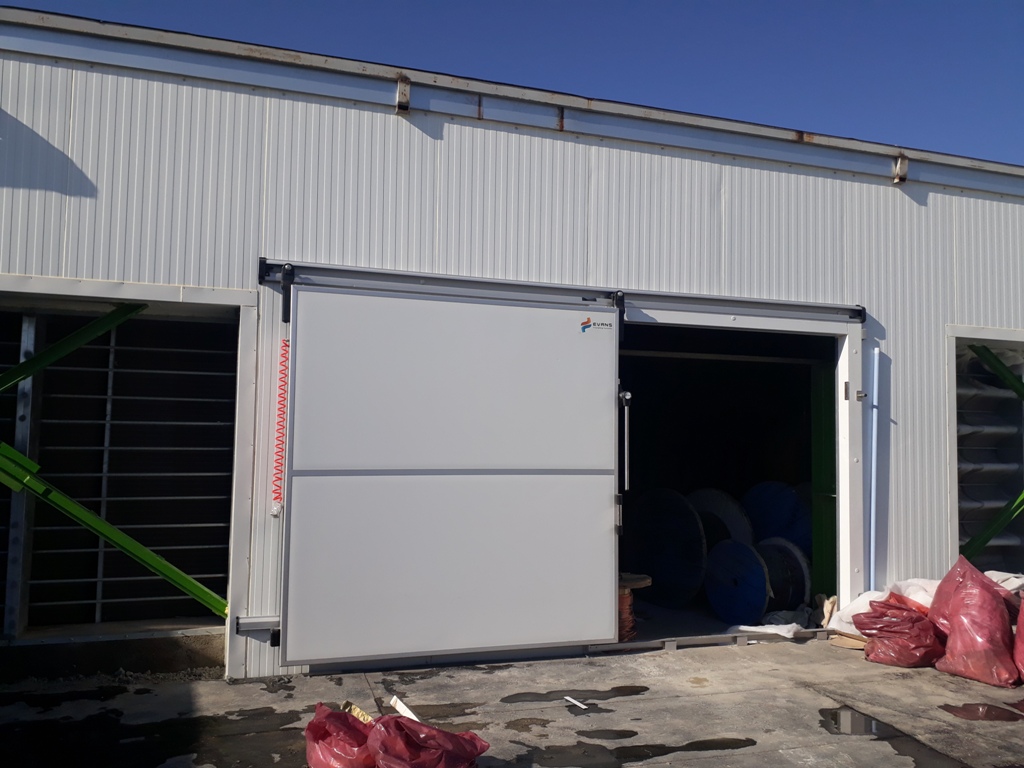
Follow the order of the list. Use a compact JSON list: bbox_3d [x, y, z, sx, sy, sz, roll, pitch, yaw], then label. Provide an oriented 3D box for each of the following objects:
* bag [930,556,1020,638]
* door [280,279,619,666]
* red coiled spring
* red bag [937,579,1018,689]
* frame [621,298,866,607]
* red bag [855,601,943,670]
[{"bbox_3d":[3.421,1.615,5.822,0.440,0.740,0.500,2,-4,-18],"label":"bag"},{"bbox_3d":[-0.340,0.595,5.369,2.269,2.356,0.110,2,-4,-18],"label":"door"},{"bbox_3d":[-1.469,0.239,5.048,0.060,1.060,0.055,2,-4,-18],"label":"red coiled spring"},{"bbox_3d":[3.257,1.619,5.453,0.400,0.680,0.530,2,-4,-18],"label":"red bag"},{"bbox_3d":[1.719,0.671,6.151,2.330,2.520,0.160,2,-4,-18],"label":"frame"},{"bbox_3d":[2.827,1.774,5.788,0.470,0.400,0.500,2,-4,-18],"label":"red bag"}]

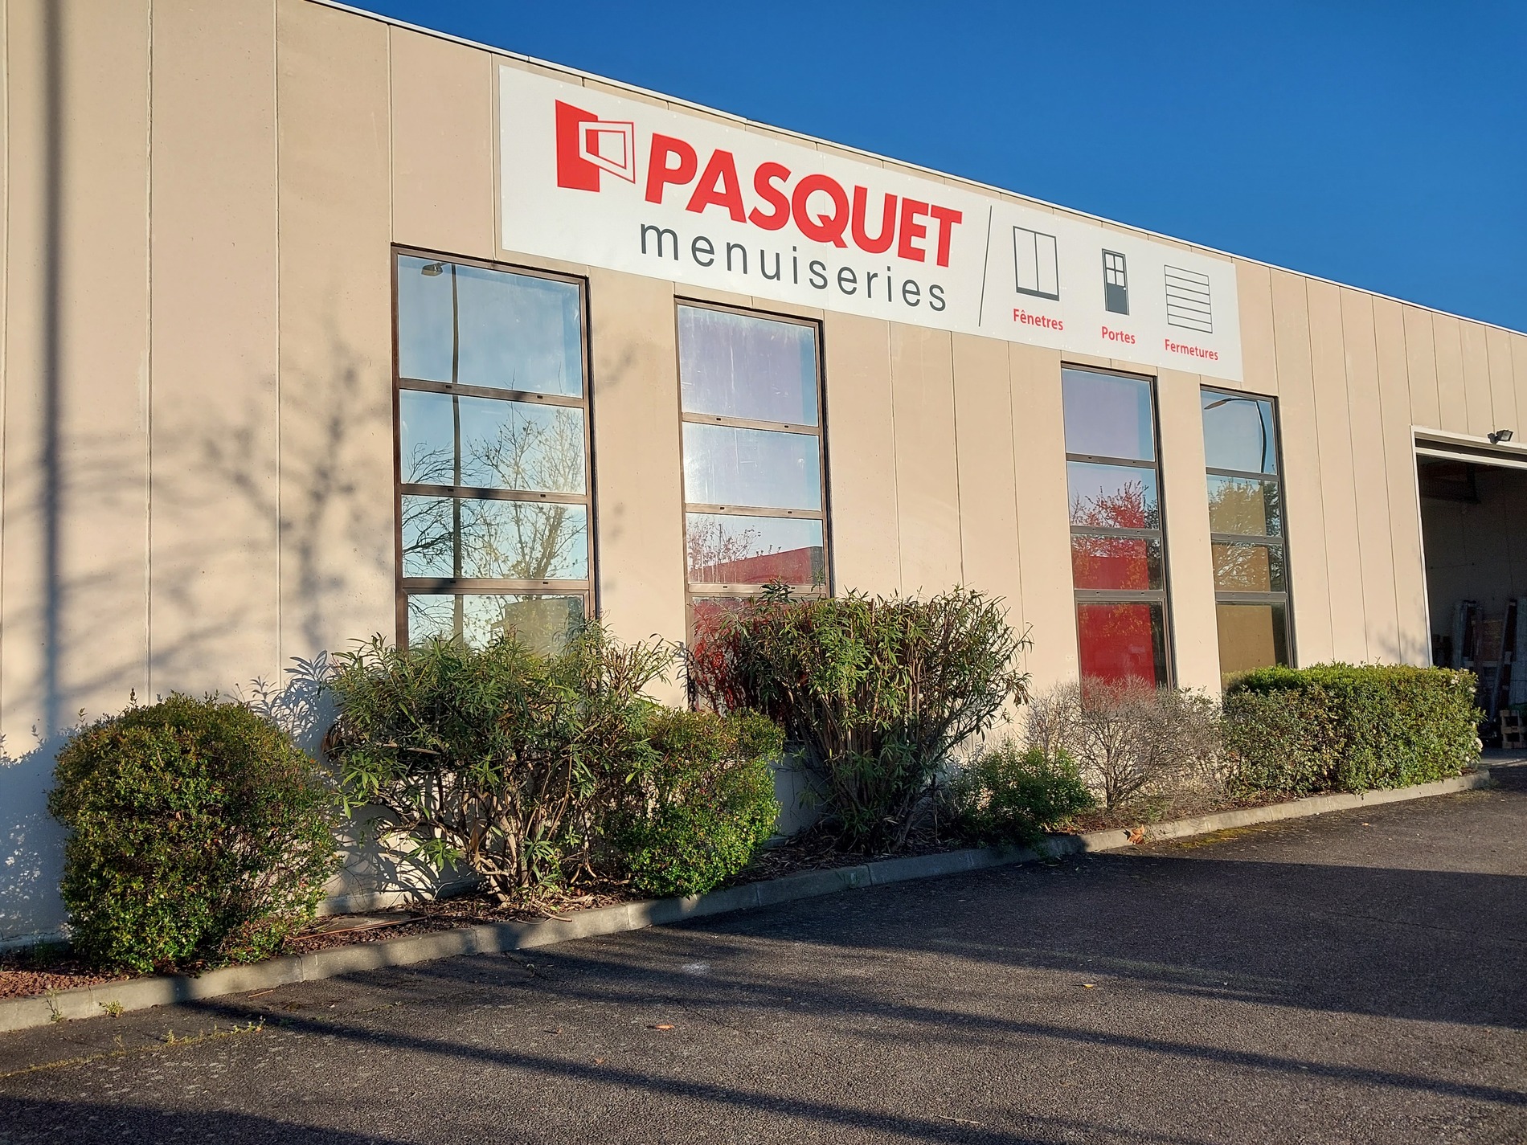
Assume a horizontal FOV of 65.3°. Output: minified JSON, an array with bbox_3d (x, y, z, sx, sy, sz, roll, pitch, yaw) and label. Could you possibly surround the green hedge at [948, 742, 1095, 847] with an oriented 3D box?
[{"bbox_3d":[2.178,1.861,10.243,1.250,0.810,0.900,1,-6,-34],"label":"green hedge"}]

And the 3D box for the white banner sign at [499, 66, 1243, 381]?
[{"bbox_3d":[1.776,-2.884,10.941,8.816,1.356,0.050,1,-5,-35],"label":"white banner sign"}]

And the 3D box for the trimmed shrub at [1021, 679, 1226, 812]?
[{"bbox_3d":[3.374,1.594,11.023,2.380,1.200,0.900,1,-5,-35],"label":"trimmed shrub"}]

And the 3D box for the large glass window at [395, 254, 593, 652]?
[{"bbox_3d":[-1.942,-0.664,8.597,1.470,3.200,0.130,1,-6,-34],"label":"large glass window"}]

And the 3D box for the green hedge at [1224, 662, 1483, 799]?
[{"bbox_3d":[6.613,1.633,13.090,3.700,1.280,1.020,1,-5,-35],"label":"green hedge"}]

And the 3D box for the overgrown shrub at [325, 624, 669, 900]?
[{"bbox_3d":[-1.691,1.261,7.772,2.000,1.770,1.200,1,-6,-34],"label":"overgrown shrub"}]

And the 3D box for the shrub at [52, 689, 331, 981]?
[{"bbox_3d":[-3.070,1.353,6.465,1.410,1.360,1.100,1,-5,-35],"label":"shrub"}]

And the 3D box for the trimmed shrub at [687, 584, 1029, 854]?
[{"bbox_3d":[0.803,1.121,9.108,3.000,1.980,1.200,1,-5,-35],"label":"trimmed shrub"}]

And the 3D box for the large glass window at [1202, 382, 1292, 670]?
[{"bbox_3d":[5.520,-0.392,13.622,1.470,3.400,0.130,1,-6,-34],"label":"large glass window"}]

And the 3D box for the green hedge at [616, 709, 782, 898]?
[{"bbox_3d":[-0.407,1.514,8.140,1.140,1.160,1.050,-2,-4,0],"label":"green hedge"}]

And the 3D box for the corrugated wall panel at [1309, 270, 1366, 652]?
[{"bbox_3d":[7.058,-0.989,14.716,0.750,5.270,0.140,1,-6,-34],"label":"corrugated wall panel"}]

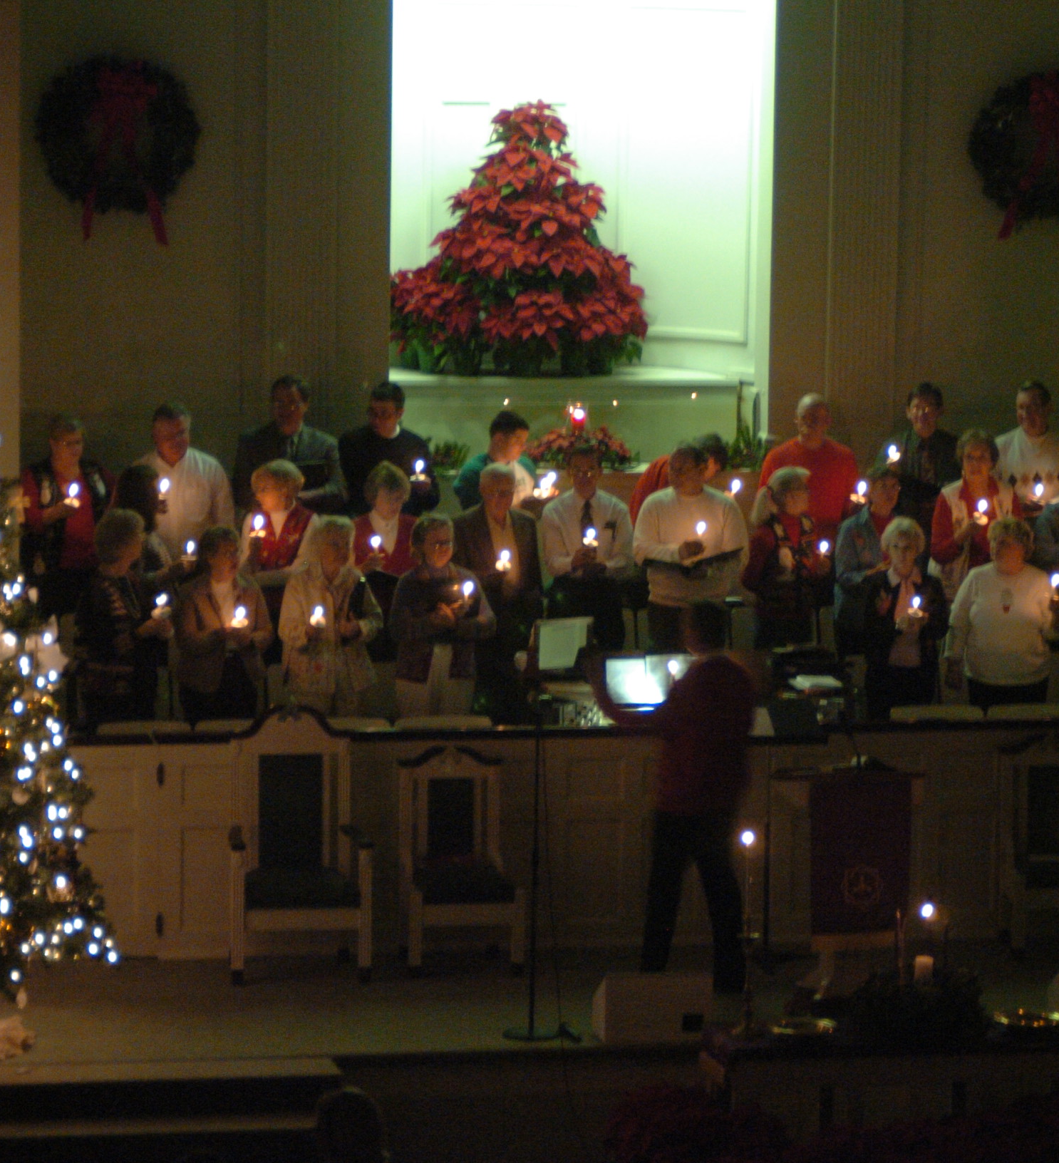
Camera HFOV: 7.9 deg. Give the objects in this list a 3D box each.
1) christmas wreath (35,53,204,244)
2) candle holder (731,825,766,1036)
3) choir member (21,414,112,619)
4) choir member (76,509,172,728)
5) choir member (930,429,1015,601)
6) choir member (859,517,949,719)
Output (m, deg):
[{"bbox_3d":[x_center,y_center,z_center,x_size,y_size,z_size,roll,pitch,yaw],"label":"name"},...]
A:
[{"bbox_3d":[-2.018,-2.111,37.410,0.790,0.900,0.200,-1,7,-15],"label":"christmas wreath"},{"bbox_3d":[0.908,1.454,31.600,0.140,0.880,0.140,1,7,0],"label":"candle holder"},{"bbox_3d":[-2.240,0.022,36.883,0.460,1.660,0.420,-1,7,-14],"label":"choir member"},{"bbox_3d":[-1.888,0.478,35.364,0.430,1.620,0.390,-5,9,-42],"label":"choir member"},{"bbox_3d":[2.198,0.078,38.195,0.480,1.650,0.430,2,7,5],"label":"choir member"},{"bbox_3d":[1.756,0.483,36.206,0.430,1.580,0.400,0,7,-3],"label":"choir member"}]

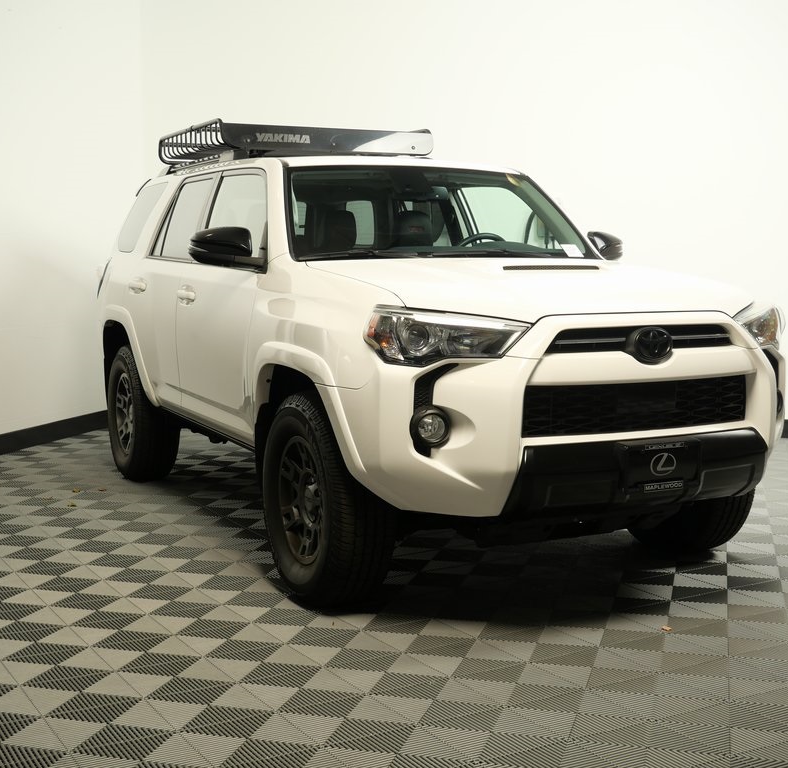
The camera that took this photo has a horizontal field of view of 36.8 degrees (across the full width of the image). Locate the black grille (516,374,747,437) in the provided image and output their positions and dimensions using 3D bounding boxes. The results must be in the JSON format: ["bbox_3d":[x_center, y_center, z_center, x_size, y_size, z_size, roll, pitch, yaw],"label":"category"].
[{"bbox_3d":[0.823,0.070,3.921,0.900,0.165,0.090,-3,6,-25],"label":"black grille"}]

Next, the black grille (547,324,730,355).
[{"bbox_3d":[0.821,-0.152,3.901,0.750,0.090,0.090,-3,6,-25],"label":"black grille"}]

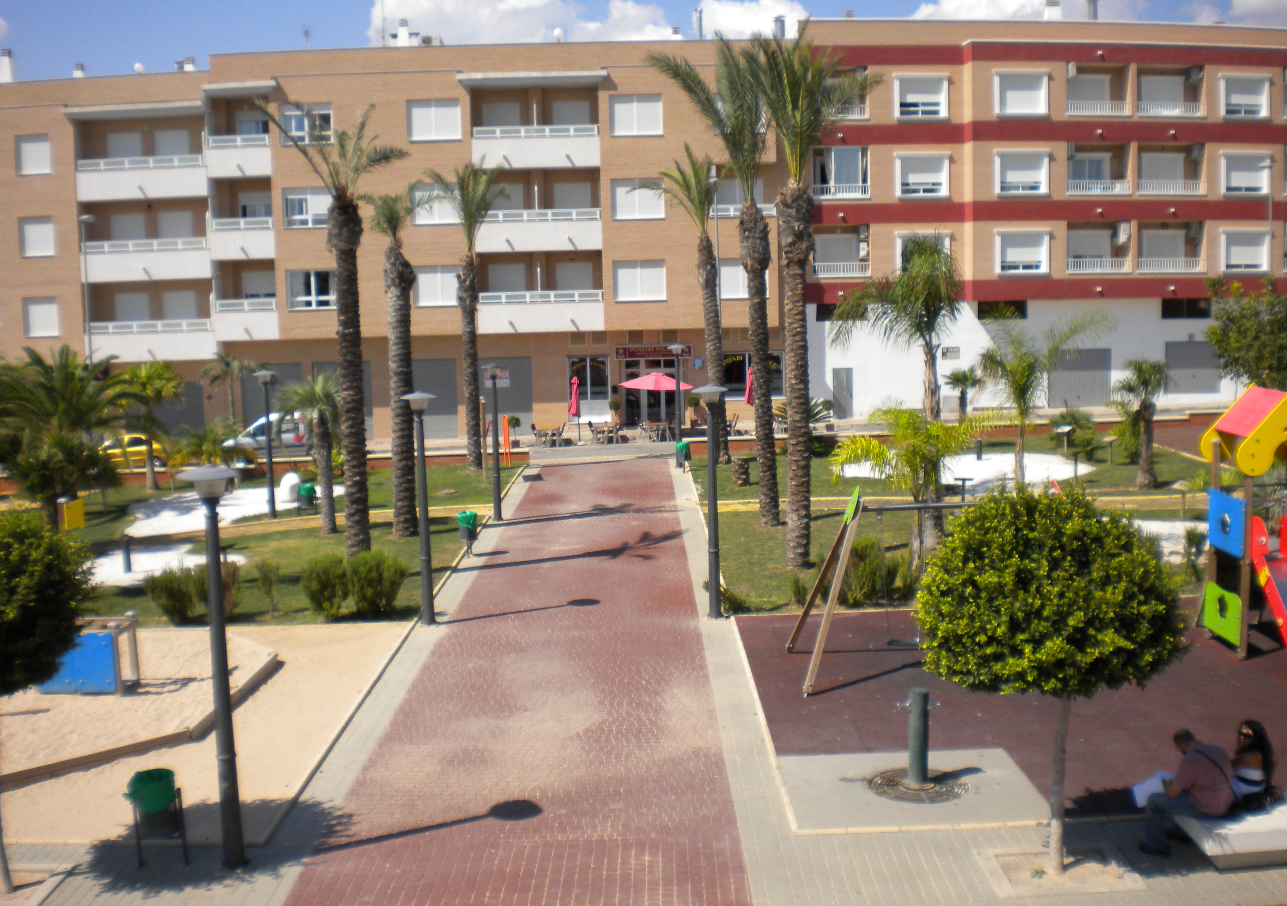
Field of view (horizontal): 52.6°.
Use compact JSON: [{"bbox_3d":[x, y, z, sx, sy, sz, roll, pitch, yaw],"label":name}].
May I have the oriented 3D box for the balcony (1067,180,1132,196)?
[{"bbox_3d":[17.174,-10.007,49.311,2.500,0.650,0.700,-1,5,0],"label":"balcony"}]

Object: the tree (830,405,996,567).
[{"bbox_3d":[4.870,0.663,23.136,3.170,3.035,3.000,-1,7,0],"label":"tree"}]

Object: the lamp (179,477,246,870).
[{"bbox_3d":[-3.775,1.926,11.678,0.580,3.700,0.580,-1,5,0],"label":"lamp"}]

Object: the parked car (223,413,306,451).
[{"bbox_3d":[-12.674,-0.452,45.000,4.000,1.800,1.720,-3,7,-10],"label":"parked car"}]

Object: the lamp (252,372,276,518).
[{"bbox_3d":[-9.041,-0.225,31.375,0.540,3.619,0.540,-1,6,0],"label":"lamp"}]

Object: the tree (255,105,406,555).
[{"bbox_3d":[-5.388,-1.996,23.455,2.750,8.580,2.750,-1,6,0],"label":"tree"}]

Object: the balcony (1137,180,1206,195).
[{"bbox_3d":[20.269,-10.275,50.594,2.620,0.580,1.000,-2,7,-6],"label":"balcony"}]

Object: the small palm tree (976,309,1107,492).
[{"bbox_3d":[9.935,-1.294,32.287,3.243,4.476,2.900,-1,7,0],"label":"small palm tree"}]

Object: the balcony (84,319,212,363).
[{"bbox_3d":[-18.041,-4.180,48.340,4.800,1.480,1.300,-1,6,0],"label":"balcony"}]

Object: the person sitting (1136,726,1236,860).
[{"bbox_3d":[4.645,2.946,11.222,0.850,1.160,0.580,4,8,42],"label":"person sitting"}]

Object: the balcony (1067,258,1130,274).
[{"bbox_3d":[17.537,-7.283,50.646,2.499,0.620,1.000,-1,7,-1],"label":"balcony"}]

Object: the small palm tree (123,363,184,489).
[{"bbox_3d":[-13.980,-0.776,36.920,1.900,3.665,1.900,-1,6,0],"label":"small palm tree"}]

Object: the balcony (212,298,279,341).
[{"bbox_3d":[-14.835,-5.069,49.246,2.420,1.500,1.300,-1,7,0],"label":"balcony"}]

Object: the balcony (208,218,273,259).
[{"bbox_3d":[-14.705,-7.891,48.181,2.500,1.550,1.200,-1,5,0],"label":"balcony"}]

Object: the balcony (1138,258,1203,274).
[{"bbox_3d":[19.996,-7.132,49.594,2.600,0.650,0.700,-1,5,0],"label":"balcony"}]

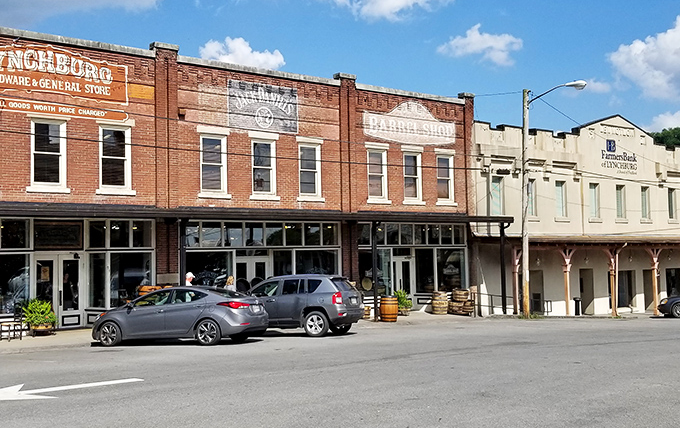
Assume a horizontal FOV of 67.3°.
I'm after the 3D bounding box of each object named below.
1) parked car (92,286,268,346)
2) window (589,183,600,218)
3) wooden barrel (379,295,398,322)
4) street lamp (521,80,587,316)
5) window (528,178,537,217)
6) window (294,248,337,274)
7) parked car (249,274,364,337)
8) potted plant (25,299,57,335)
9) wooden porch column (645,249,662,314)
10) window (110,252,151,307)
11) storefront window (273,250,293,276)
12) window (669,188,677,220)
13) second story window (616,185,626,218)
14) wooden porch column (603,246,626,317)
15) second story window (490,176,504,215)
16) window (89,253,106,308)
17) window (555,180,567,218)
[{"bbox_3d":[-4.100,2.590,13.140,4.550,1.440,1.780,-3,-7,15],"label":"parked car"},{"bbox_3d":[14.833,-0.749,29.886,0.950,2.020,0.160,1,-3,-27],"label":"window"},{"bbox_3d":[1.823,3.503,18.850,0.650,0.890,0.650,-1,-3,0],"label":"wooden barrel"},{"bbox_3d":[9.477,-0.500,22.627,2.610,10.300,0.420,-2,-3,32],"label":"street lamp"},{"bbox_3d":[9.102,-0.764,24.527,0.740,1.786,0.200,1,-4,-27],"label":"window"},{"bbox_3d":[-0.870,2.202,19.150,1.754,1.700,0.100,1,-4,-27],"label":"window"},{"bbox_3d":[-1.555,2.597,14.650,4.450,1.660,1.810,-4,-7,22],"label":"parked car"},{"bbox_3d":[-8.548,2.965,14.600,0.920,0.970,0.880,1,-3,-27],"label":"potted plant"},{"bbox_3d":[15.619,3.366,25.362,1.487,3.345,0.300,1,-4,-27],"label":"wooden porch column"},{"bbox_3d":[-6.740,2.122,16.469,1.250,1.800,0.120,1,-3,-27],"label":"window"},{"bbox_3d":[-2.066,2.176,18.532,0.765,1.700,0.100,1,-4,-27],"label":"storefront window"},{"bbox_3d":[21.669,-0.655,33.379,0.950,2.000,0.160,1,-3,-27],"label":"window"},{"bbox_3d":[15.114,-0.640,27.634,0.799,1.804,0.200,1,-4,-27],"label":"second story window"},{"bbox_3d":[14.742,3.673,27.548,1.380,3.650,0.300,1,-3,-27],"label":"wooden porch column"},{"bbox_3d":[7.220,-0.820,23.556,0.789,1.776,0.200,1,-4,-27],"label":"second story window"},{"bbox_3d":[-7.471,2.039,15.740,0.488,1.702,0.100,1,-4,-27],"label":"window"},{"bbox_3d":[12.328,-0.829,28.606,0.950,2.040,0.160,1,-3,-27],"label":"window"}]

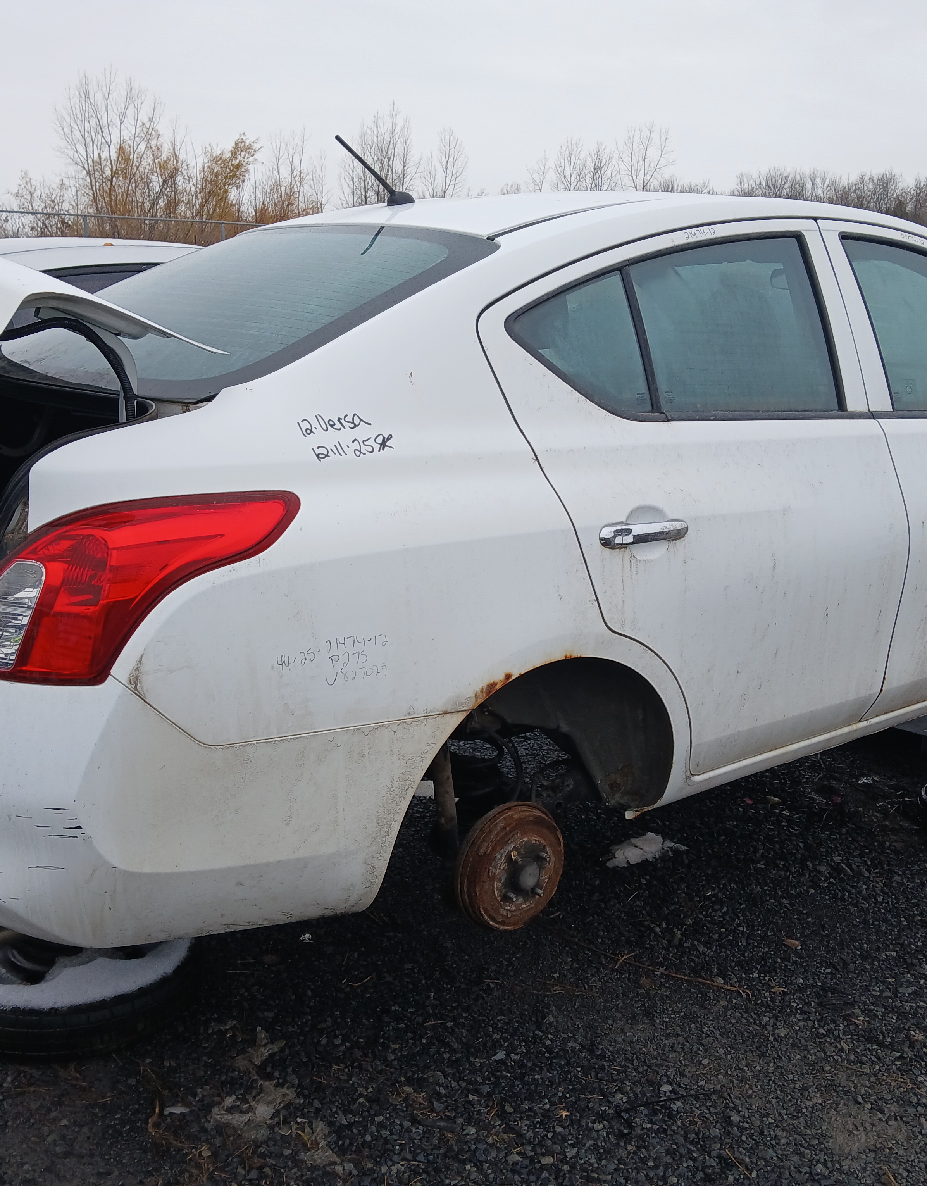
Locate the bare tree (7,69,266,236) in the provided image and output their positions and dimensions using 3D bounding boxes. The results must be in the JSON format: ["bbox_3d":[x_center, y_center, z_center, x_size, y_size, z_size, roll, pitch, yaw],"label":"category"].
[{"bbox_3d":[-8.942,-10.489,32.505,6.600,7.100,5.800,0,15,0],"label":"bare tree"}]

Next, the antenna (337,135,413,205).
[{"bbox_3d":[-0.192,-0.927,2.621,0.225,0.140,0.050,-10,18,-37],"label":"antenna"}]

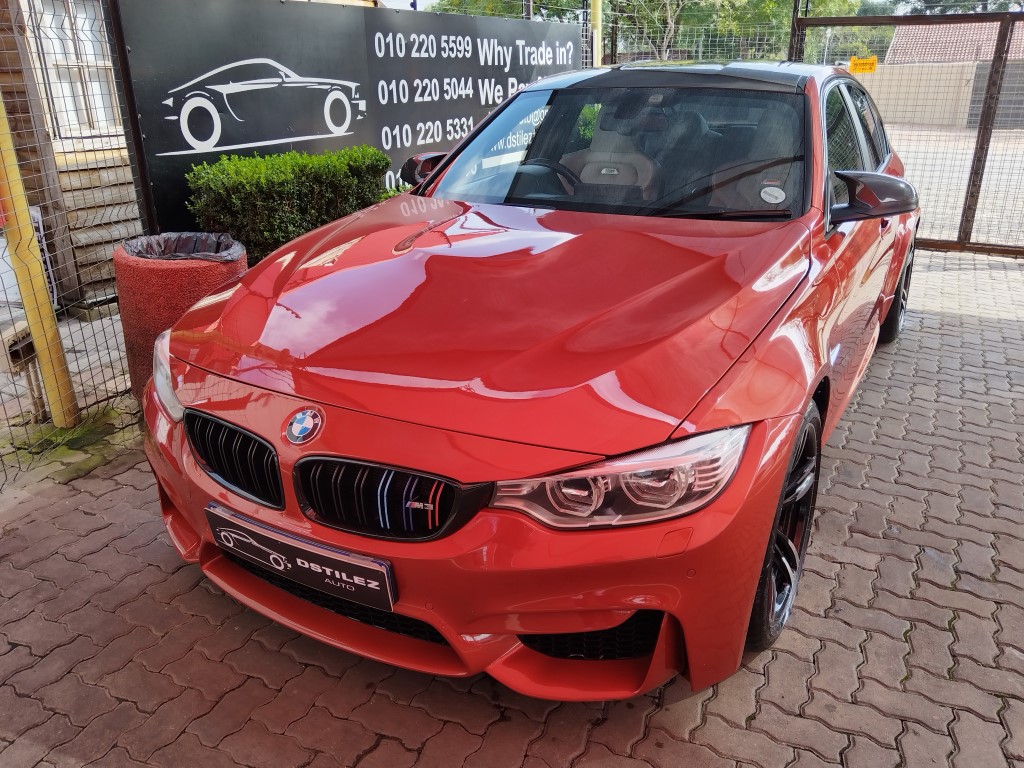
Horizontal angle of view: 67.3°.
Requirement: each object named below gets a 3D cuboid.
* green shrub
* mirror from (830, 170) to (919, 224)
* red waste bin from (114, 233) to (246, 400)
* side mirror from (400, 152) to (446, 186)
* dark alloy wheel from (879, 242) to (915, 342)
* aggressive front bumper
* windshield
[{"bbox_3d":[-1.152,-0.853,4.366,0.500,0.900,1.330,7,23,19],"label":"green shrub"},{"bbox_3d":[1.155,-0.585,2.443,0.250,0.165,0.180,11,25,28],"label":"mirror"},{"bbox_3d":[-1.408,-0.253,3.414,0.580,0.740,0.580,11,25,28],"label":"red waste bin"},{"bbox_3d":[-0.397,-0.891,3.267,0.250,0.165,0.180,11,25,28],"label":"side mirror"},{"bbox_3d":[2.007,-0.571,4.252,0.275,0.670,0.670,11,25,28],"label":"dark alloy wheel"},{"bbox_3d":[-0.328,0.267,1.898,1.830,0.610,0.620,11,25,28],"label":"aggressive front bumper"},{"bbox_3d":[0.382,-0.864,2.814,1.420,0.130,0.740,11,59,28],"label":"windshield"}]

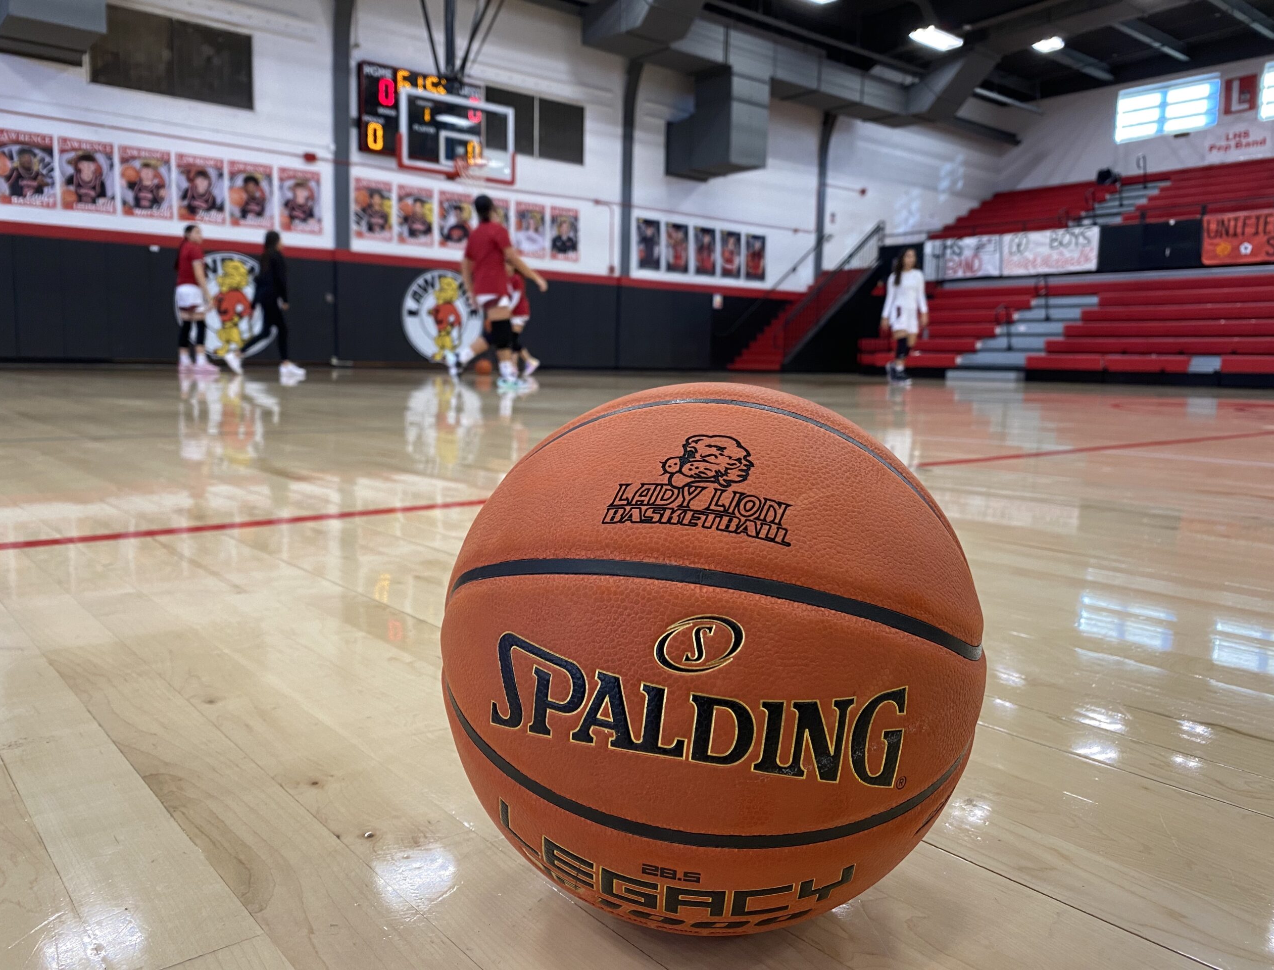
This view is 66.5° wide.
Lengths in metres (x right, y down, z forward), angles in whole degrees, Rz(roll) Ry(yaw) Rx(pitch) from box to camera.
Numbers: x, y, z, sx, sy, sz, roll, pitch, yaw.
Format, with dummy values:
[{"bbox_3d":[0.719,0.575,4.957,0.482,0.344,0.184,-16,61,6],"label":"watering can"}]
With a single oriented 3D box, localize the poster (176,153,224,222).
[{"bbox_3d":[-7.131,-4.830,15.883,0.732,1.068,0.030,-5,9,-38],"label":"poster"}]

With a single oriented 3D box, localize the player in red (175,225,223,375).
[{"bbox_3d":[-5.078,-2.138,11.235,0.520,1.650,0.460,-2,8,-26],"label":"player in red"}]

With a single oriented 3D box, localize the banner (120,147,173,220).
[{"bbox_3d":[-7.980,-4.909,15.812,0.754,1.089,0.025,-5,9,-39],"label":"banner"}]

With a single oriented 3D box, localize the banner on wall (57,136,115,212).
[{"bbox_3d":[-8.411,-4.724,14.868,0.741,1.078,0.030,-5,9,-38],"label":"banner on wall"}]

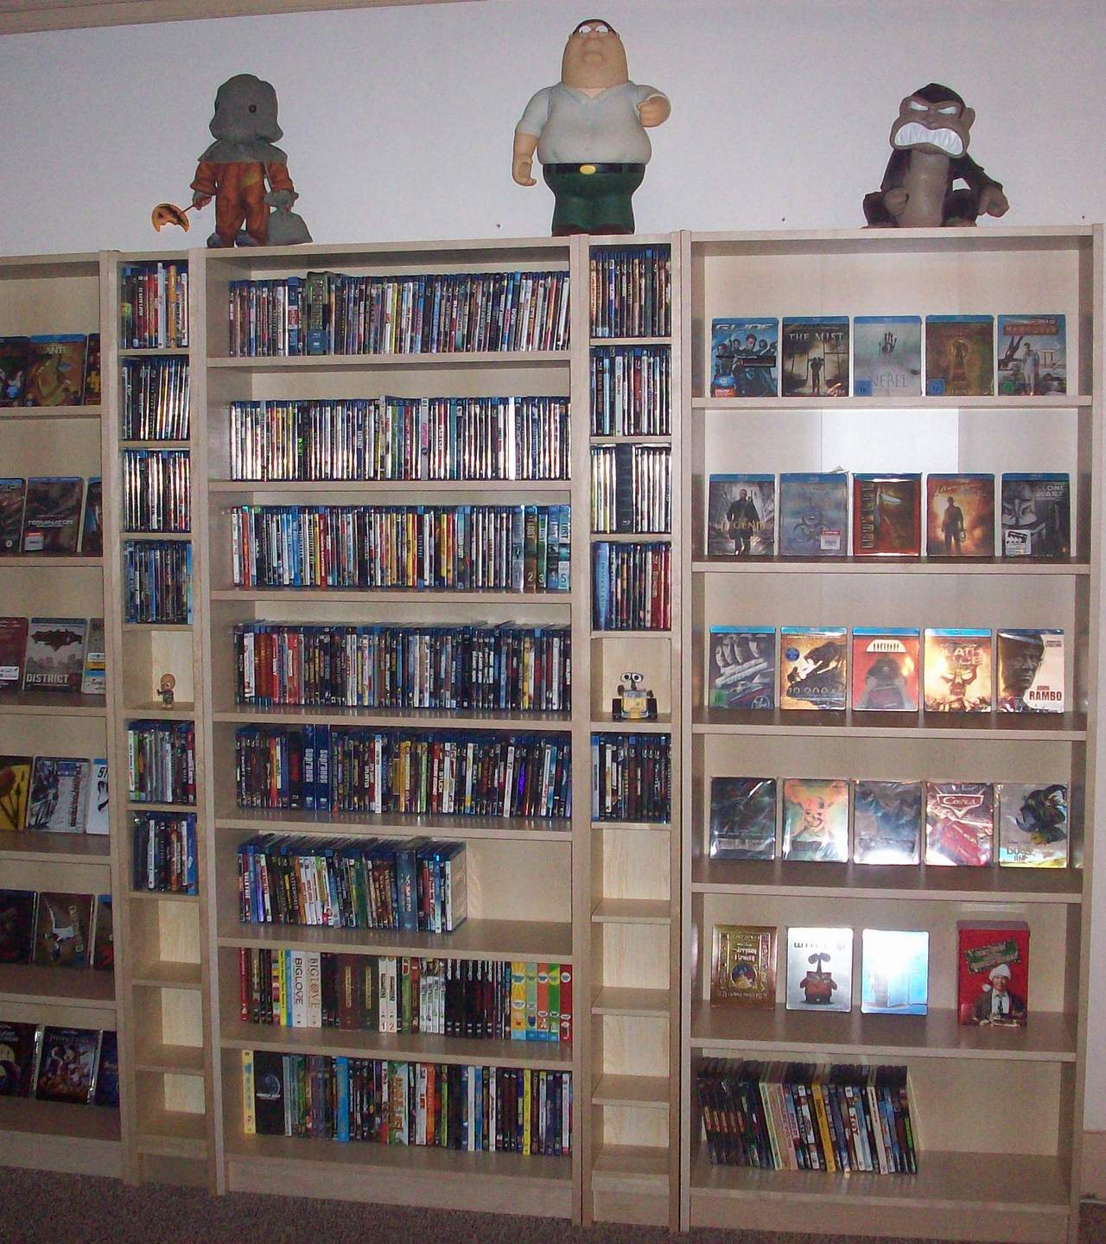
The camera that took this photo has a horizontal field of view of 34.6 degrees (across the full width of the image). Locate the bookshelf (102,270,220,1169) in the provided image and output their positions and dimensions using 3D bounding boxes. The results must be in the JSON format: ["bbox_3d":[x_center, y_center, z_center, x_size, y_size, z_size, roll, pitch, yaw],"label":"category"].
[{"bbox_3d":[-0.810,0.225,3.856,0.200,2.020,0.170,1,5,12],"label":"bookshelf"}]

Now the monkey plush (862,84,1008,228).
[{"bbox_3d":[0.750,-0.905,3.483,0.290,0.298,0.190,1,5,17],"label":"monkey plush"}]

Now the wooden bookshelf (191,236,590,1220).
[{"bbox_3d":[-0.309,0.228,3.800,0.800,2.020,0.280,1,5,12],"label":"wooden bookshelf"}]

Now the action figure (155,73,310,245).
[{"bbox_3d":[-0.684,-0.978,3.781,0.310,0.376,0.170,1,5,14],"label":"action figure"}]

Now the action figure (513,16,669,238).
[{"bbox_3d":[0.078,-0.997,3.602,0.325,0.451,0.220,1,5,9],"label":"action figure"}]

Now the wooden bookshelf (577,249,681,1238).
[{"bbox_3d":[0.170,0.239,3.646,0.200,2.020,0.170,1,5,12],"label":"wooden bookshelf"}]

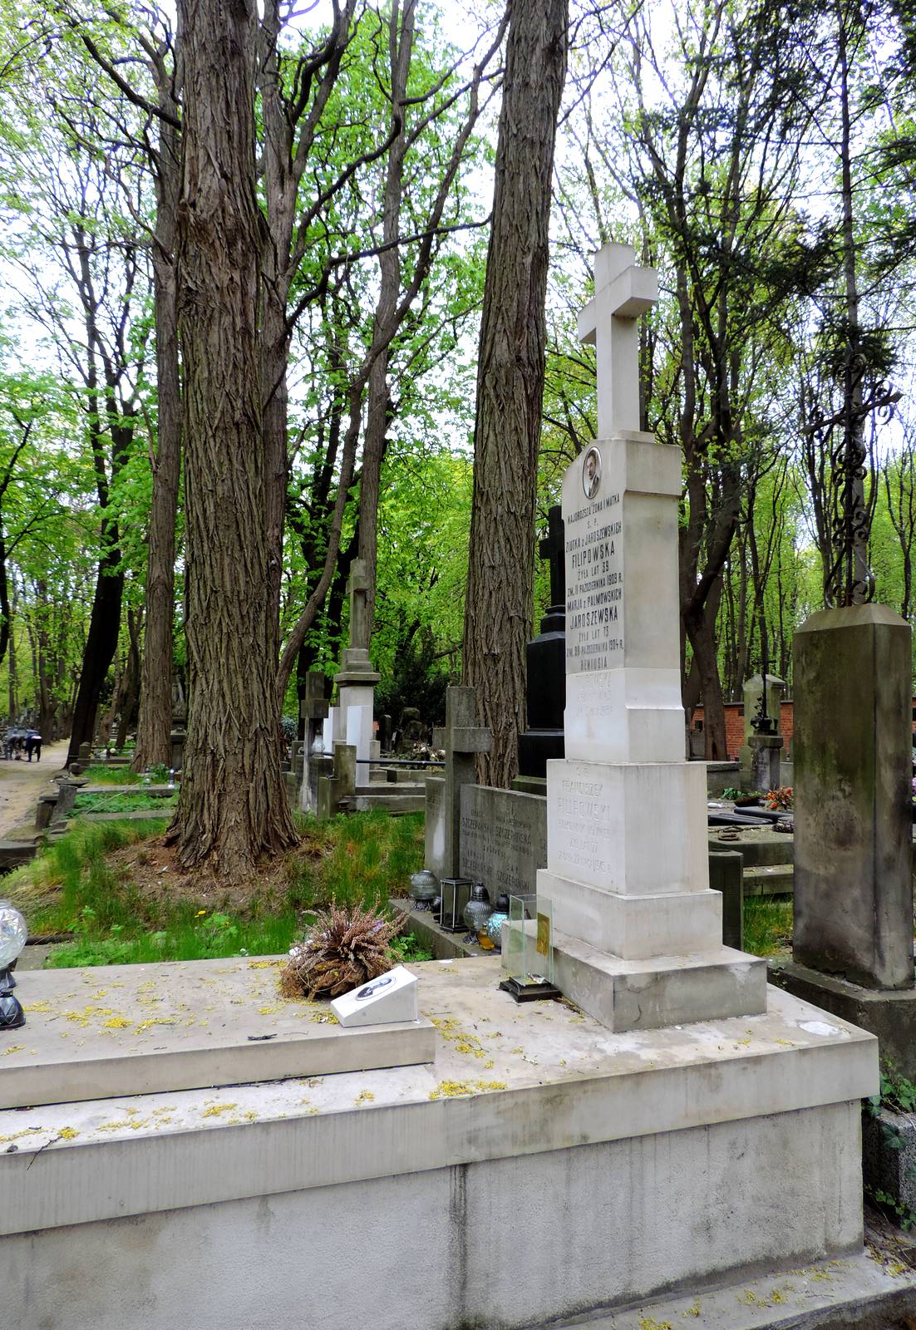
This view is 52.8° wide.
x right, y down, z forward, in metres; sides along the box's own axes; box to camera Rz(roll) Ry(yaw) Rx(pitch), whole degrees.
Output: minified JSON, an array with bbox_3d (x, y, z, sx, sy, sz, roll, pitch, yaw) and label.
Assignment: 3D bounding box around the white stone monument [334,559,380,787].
[{"bbox_3d":[-1.359,0.113,12.500,0.560,3.092,0.620,2,-4,-20],"label":"white stone monument"}]

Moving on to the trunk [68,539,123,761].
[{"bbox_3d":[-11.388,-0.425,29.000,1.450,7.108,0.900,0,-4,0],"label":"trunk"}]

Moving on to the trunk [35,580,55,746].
[{"bbox_3d":[-22.338,-0.225,50.000,0.850,8.980,0.800,0,-4,0],"label":"trunk"}]

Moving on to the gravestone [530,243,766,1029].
[{"bbox_3d":[0.525,-0.186,3.009,0.500,2.418,0.765,2,-4,-20],"label":"gravestone"}]

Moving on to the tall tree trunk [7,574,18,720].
[{"bbox_3d":[-24.169,-0.761,50.000,0.520,8.359,0.500,0,-4,0],"label":"tall tree trunk"}]

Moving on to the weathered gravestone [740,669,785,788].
[{"bbox_3d":[5.622,1.236,17.000,0.500,2.151,0.750,2,-4,-20],"label":"weathered gravestone"}]

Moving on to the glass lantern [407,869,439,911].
[{"bbox_3d":[-0.181,1.222,5.008,0.164,0.207,0.164,0,-4,0],"label":"glass lantern"}]

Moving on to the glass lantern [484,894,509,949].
[{"bbox_3d":[0.195,1.145,4.117,0.139,0.237,0.139,2,-4,-20],"label":"glass lantern"}]

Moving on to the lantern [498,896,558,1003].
[{"bbox_3d":[0.226,0.870,2.871,0.154,0.292,0.154,2,-4,-20],"label":"lantern"}]

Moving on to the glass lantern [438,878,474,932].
[{"bbox_3d":[-0.007,1.171,4.520,0.119,0.241,0.119,3,-5,-36],"label":"glass lantern"}]

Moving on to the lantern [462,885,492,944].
[{"bbox_3d":[0.088,1.140,4.235,0.129,0.263,0.129,0,-4,0],"label":"lantern"}]

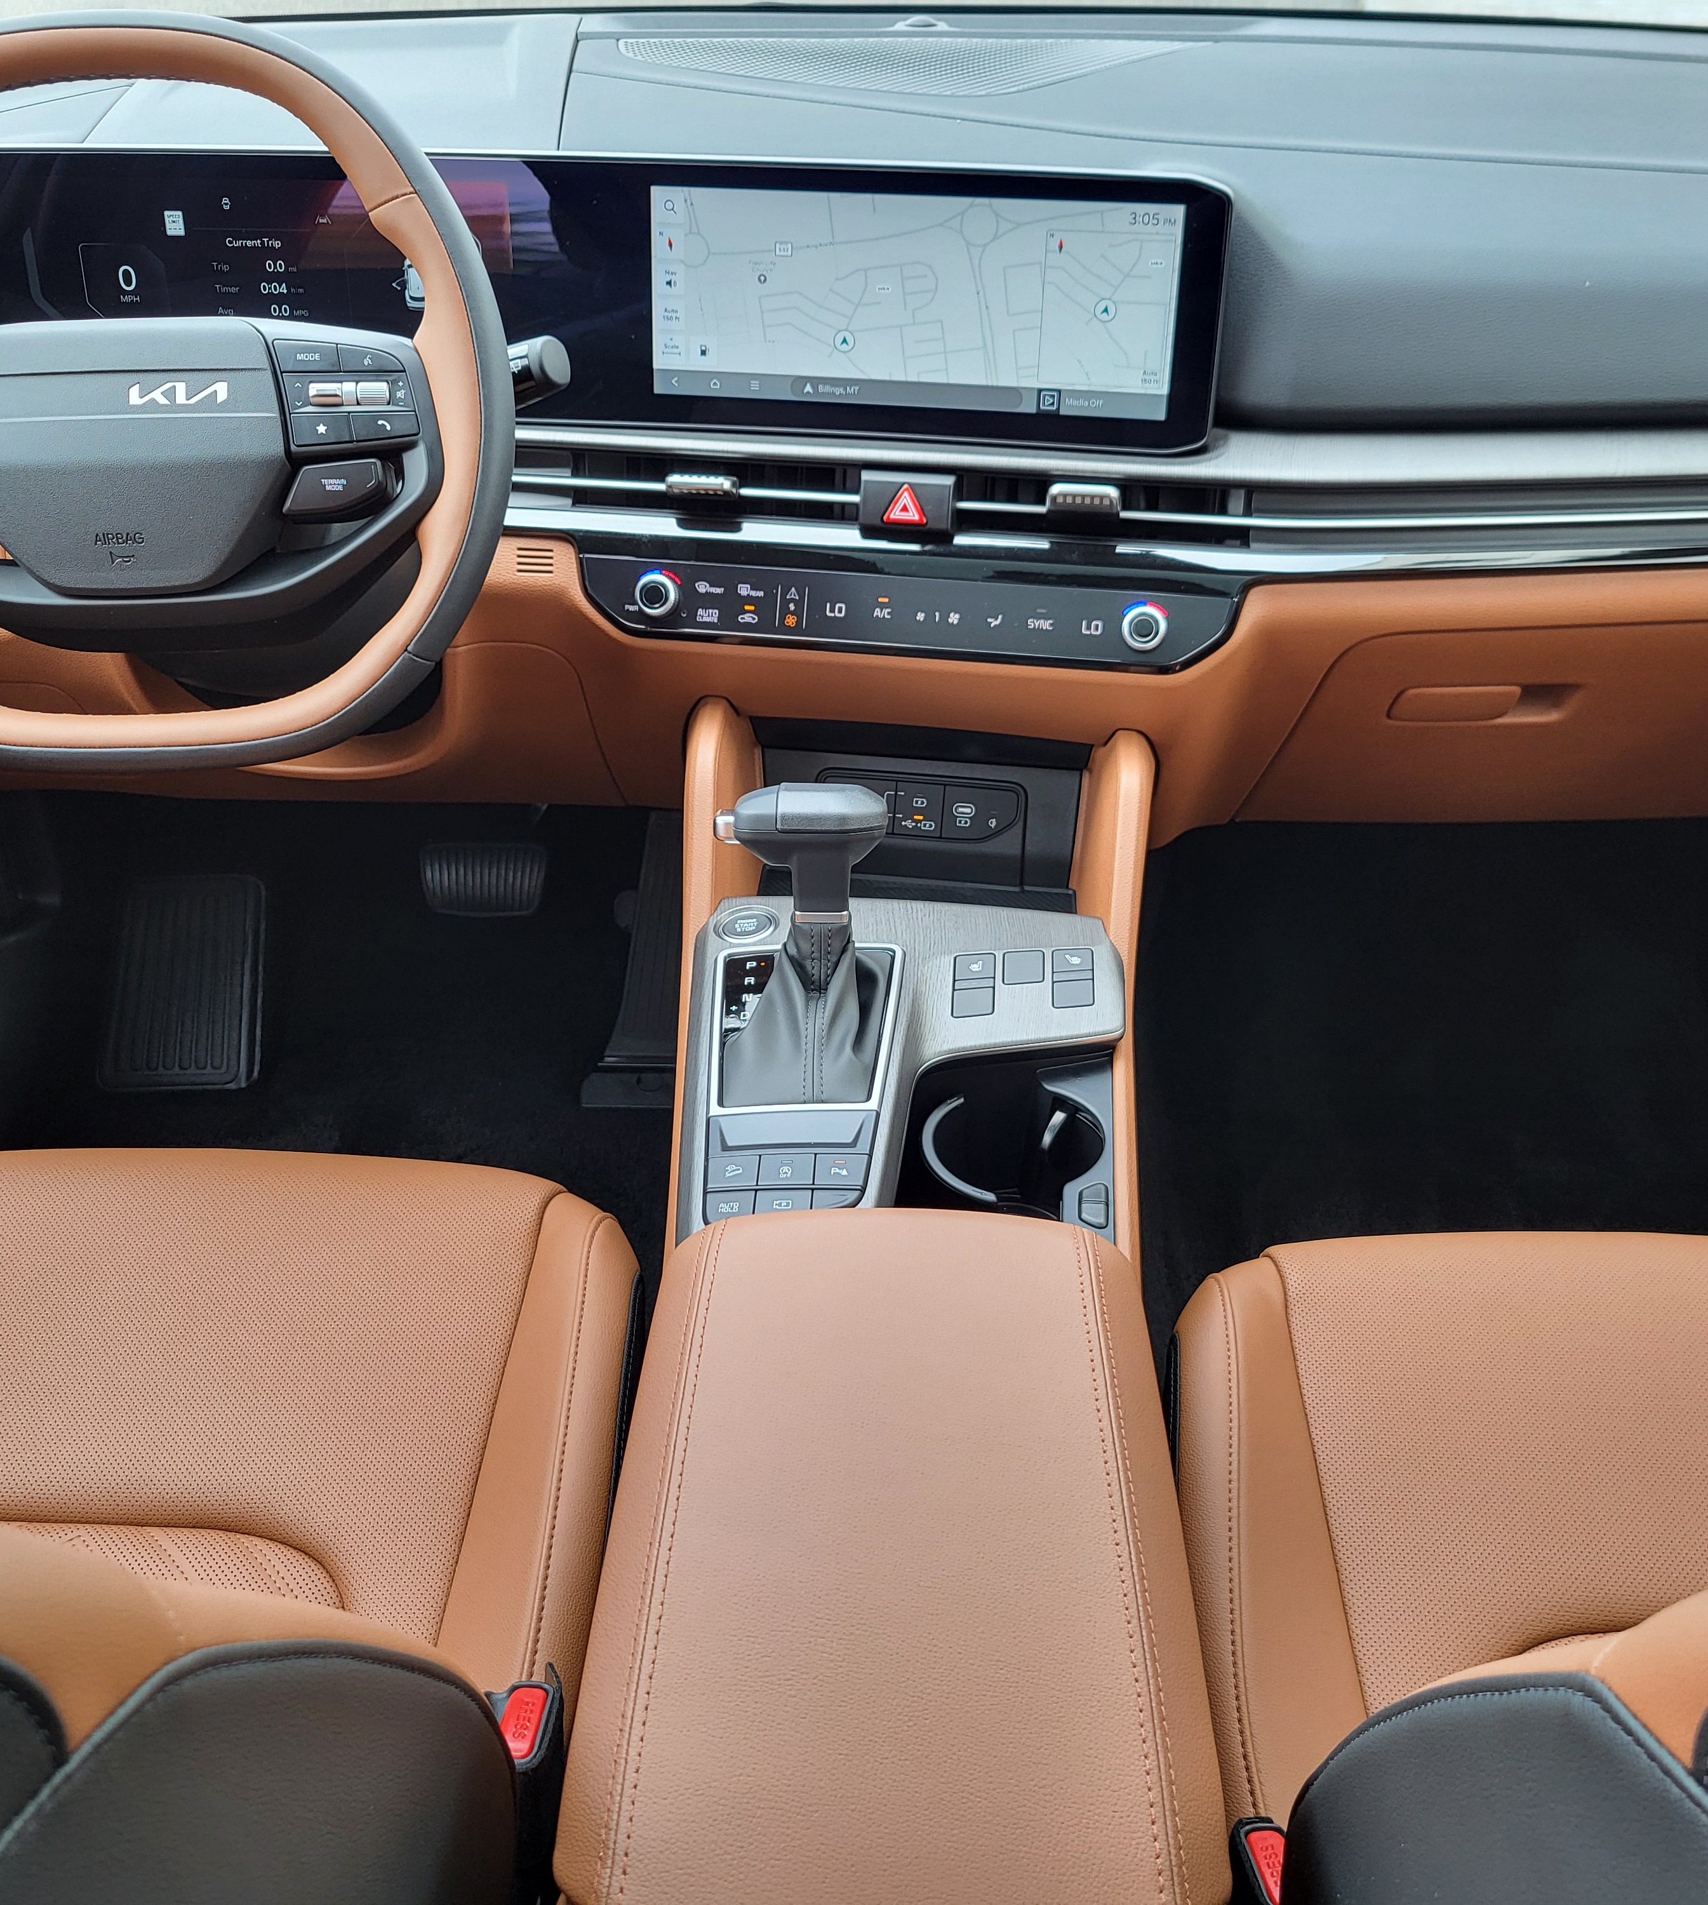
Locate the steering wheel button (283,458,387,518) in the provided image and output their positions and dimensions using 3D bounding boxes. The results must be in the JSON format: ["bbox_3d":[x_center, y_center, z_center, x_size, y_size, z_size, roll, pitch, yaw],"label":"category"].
[{"bbox_3d":[-0.250,-0.224,0.919,0.047,0.024,0.016,-1,8,2],"label":"steering wheel button"}]

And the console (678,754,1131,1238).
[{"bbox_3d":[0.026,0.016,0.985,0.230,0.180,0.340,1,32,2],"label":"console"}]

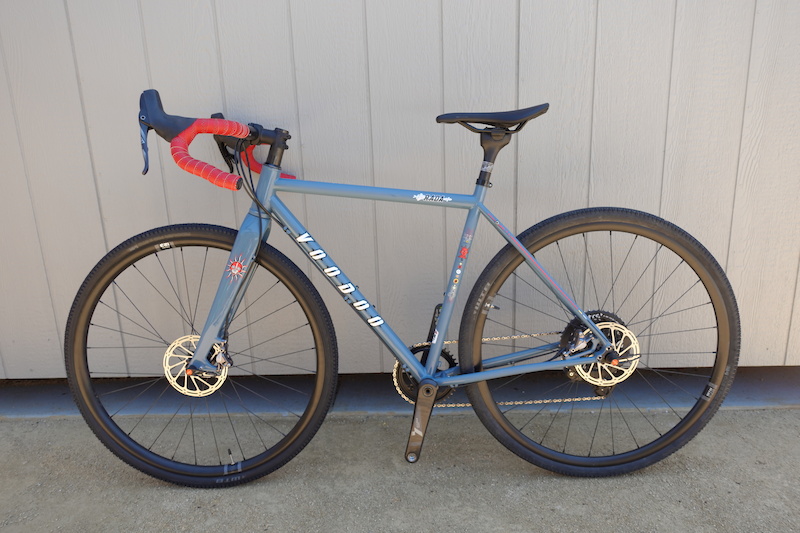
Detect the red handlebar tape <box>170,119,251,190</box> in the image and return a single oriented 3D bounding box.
[{"bbox_3d":[-0.379,-0.234,1.129,0.150,0.152,0.219,-2,9,1],"label":"red handlebar tape"}]

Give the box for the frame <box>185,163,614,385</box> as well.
[{"bbox_3d":[-0.015,0.029,1.319,1.037,0.584,0.156,-2,9,1],"label":"frame"}]

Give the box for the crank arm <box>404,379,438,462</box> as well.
[{"bbox_3d":[0.050,0.380,1.312,0.042,0.214,0.033,13,9,-1],"label":"crank arm"}]

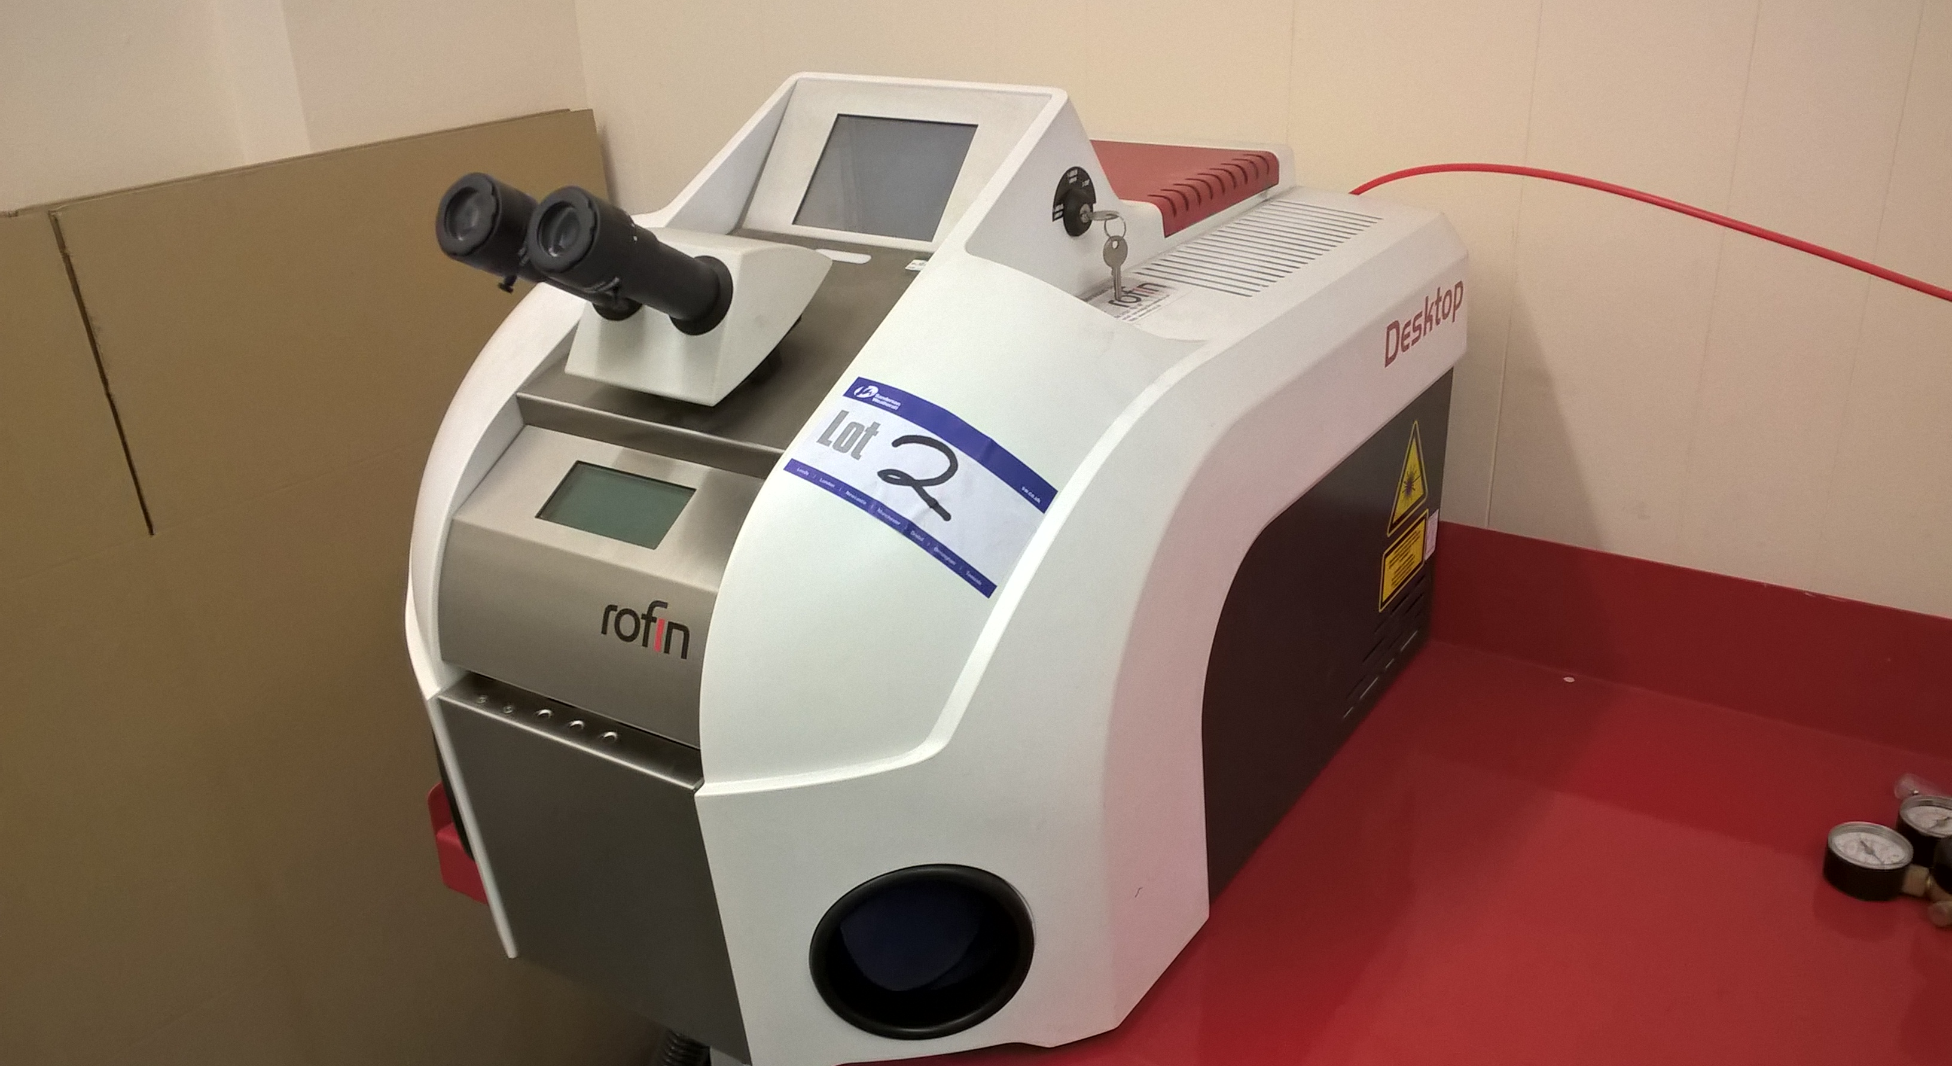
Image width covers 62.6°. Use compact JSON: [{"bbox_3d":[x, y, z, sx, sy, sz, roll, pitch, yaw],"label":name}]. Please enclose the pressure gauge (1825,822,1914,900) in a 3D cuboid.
[{"bbox_3d":[0.624,0.230,1.123,0.051,0.029,0.051,17,37,39],"label":"pressure gauge"}]

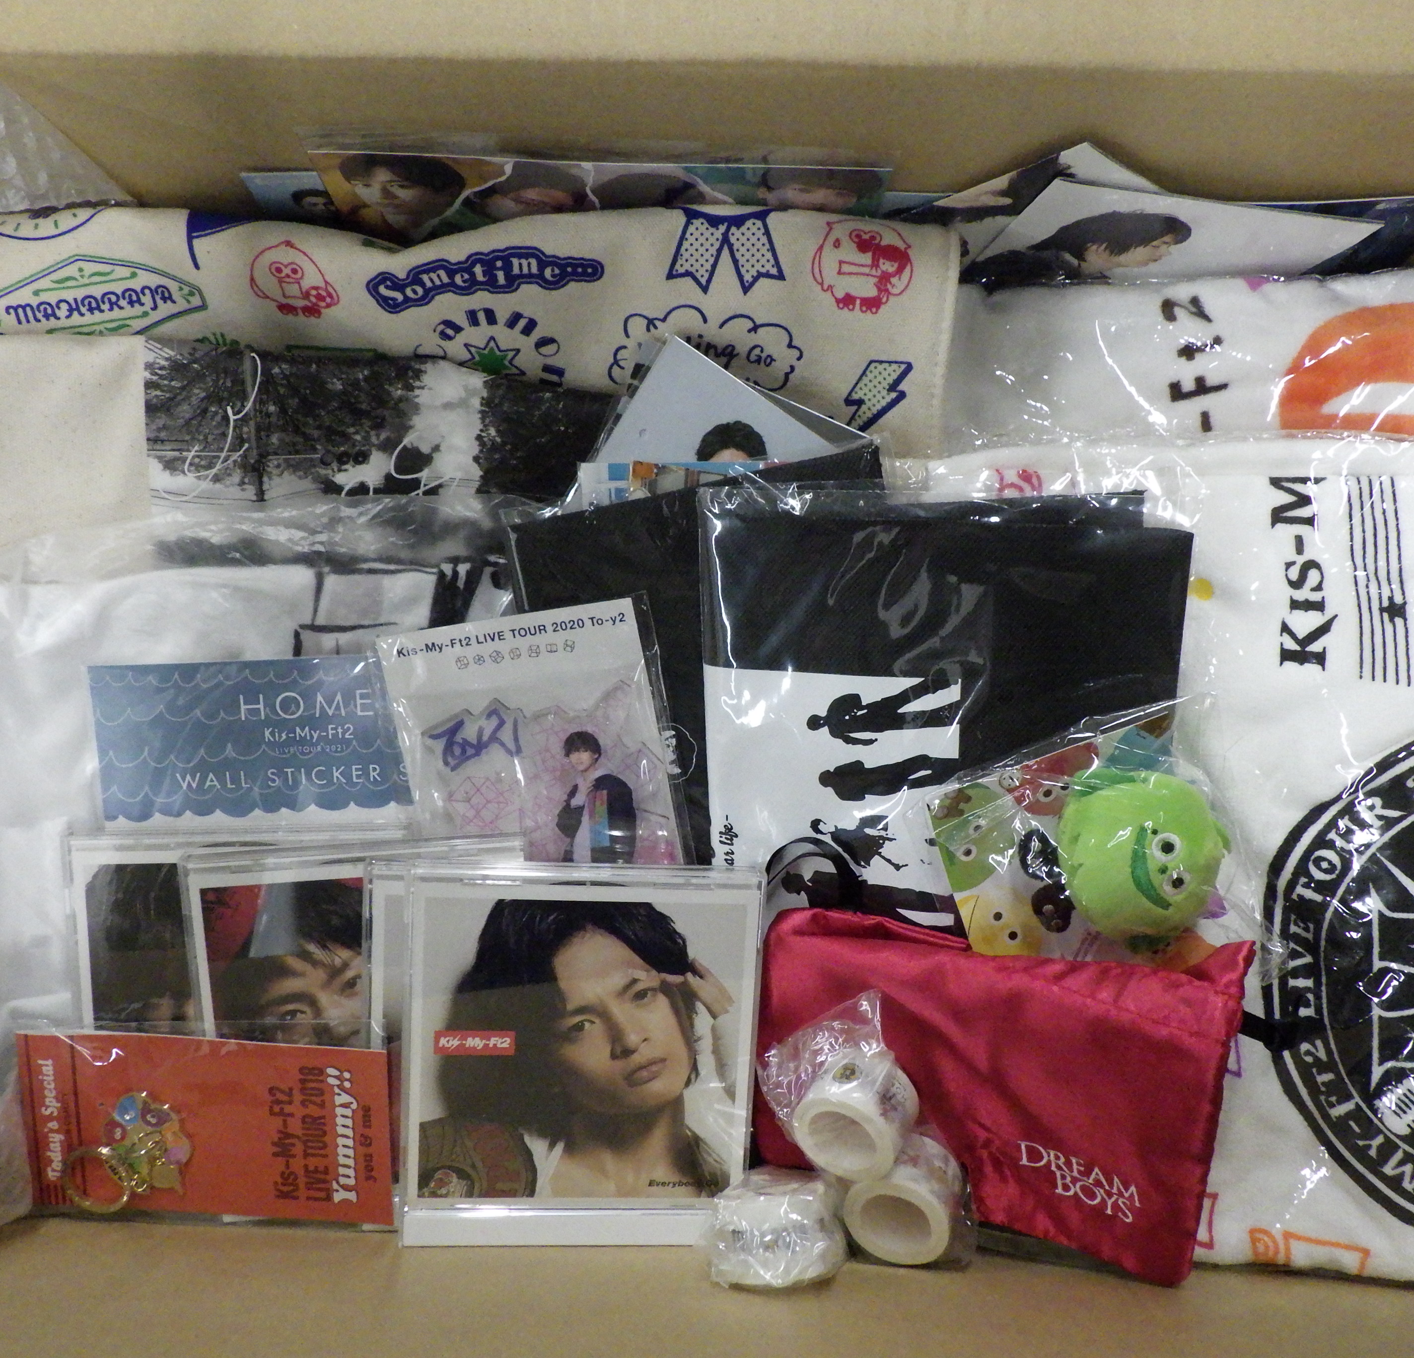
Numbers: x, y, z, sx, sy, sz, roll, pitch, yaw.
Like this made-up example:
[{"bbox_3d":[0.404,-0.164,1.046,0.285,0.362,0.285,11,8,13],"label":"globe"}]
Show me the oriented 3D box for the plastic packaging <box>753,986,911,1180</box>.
[{"bbox_3d":[0.050,0.141,0.506,0.053,0.041,0.037,37,41,8],"label":"plastic packaging"}]

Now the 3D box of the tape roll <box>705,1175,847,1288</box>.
[{"bbox_3d":[0.025,0.189,0.500,0.040,0.040,0.027,0,85,0],"label":"tape roll"}]

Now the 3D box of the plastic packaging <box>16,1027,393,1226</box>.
[{"bbox_3d":[-0.181,0.161,0.529,0.134,0.009,0.071,2,104,2],"label":"plastic packaging"}]

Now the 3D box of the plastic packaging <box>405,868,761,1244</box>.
[{"bbox_3d":[-0.045,0.138,0.532,0.125,0.010,0.142,2,100,-6],"label":"plastic packaging"}]

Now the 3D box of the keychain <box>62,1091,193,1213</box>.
[{"bbox_3d":[-0.210,0.173,0.530,0.046,0.007,0.038,-39,99,10],"label":"keychain"}]

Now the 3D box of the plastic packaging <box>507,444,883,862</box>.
[{"bbox_3d":[0.013,0.013,0.534,0.138,0.014,0.170,-12,97,-1],"label":"plastic packaging"}]

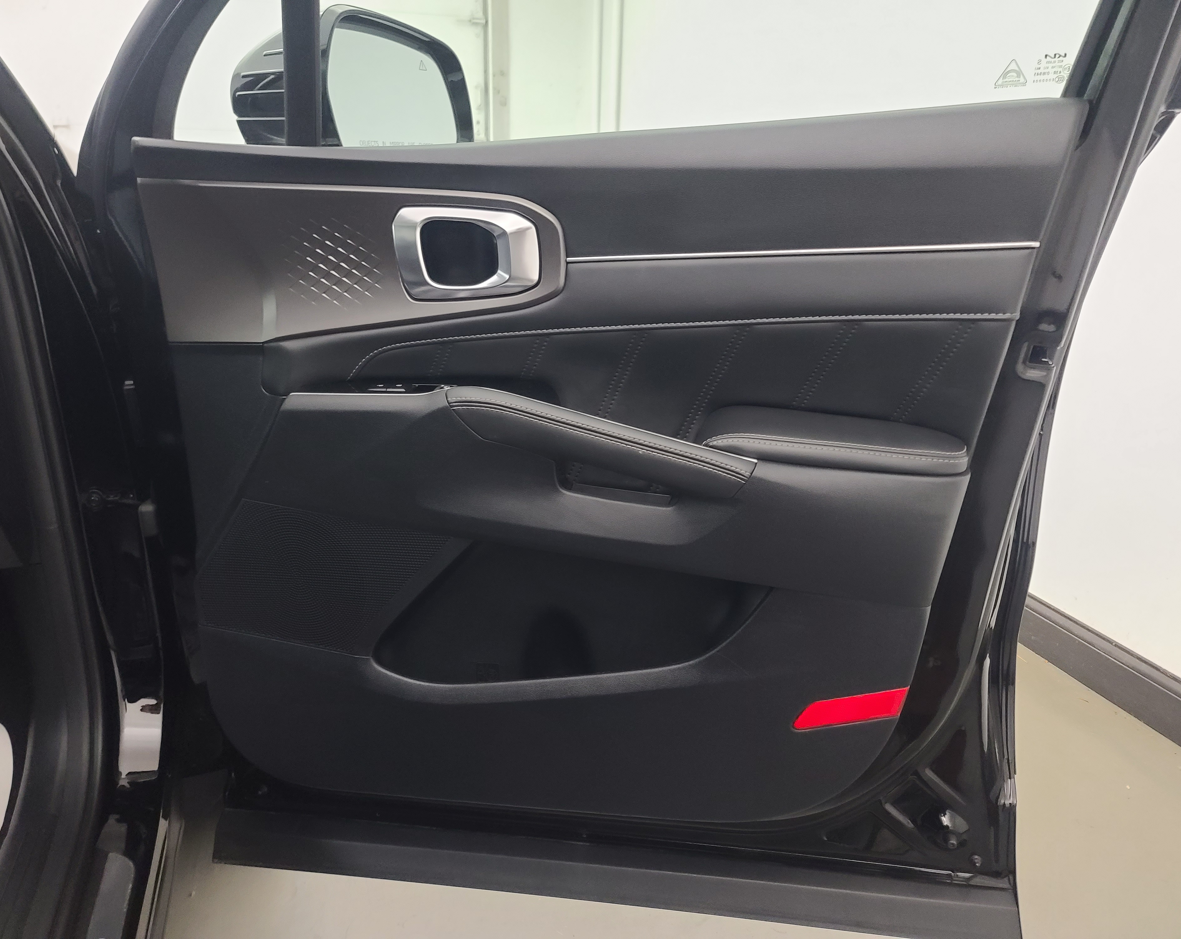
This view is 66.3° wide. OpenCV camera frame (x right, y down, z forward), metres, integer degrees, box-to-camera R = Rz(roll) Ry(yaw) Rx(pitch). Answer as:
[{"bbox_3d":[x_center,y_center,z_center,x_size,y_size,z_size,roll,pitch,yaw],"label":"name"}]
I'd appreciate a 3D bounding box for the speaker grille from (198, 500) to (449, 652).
[{"bbox_3d":[-0.281,0.114,0.961,0.287,0.165,0.025,4,19,8],"label":"speaker grille"}]

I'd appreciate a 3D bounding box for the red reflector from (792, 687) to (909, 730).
[{"bbox_3d":[0.263,0.243,0.918,0.115,0.040,0.012,-9,16,12],"label":"red reflector"}]

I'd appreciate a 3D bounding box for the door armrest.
[{"bbox_3d":[0.213,-0.029,0.822,0.228,0.046,0.083,4,19,8],"label":"door armrest"}]

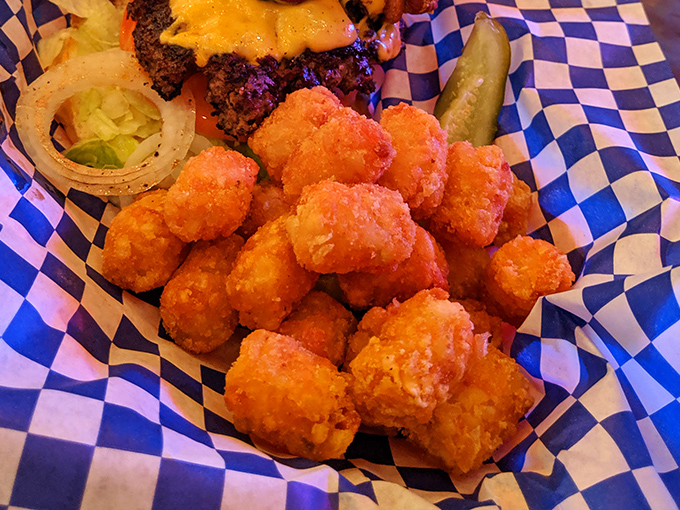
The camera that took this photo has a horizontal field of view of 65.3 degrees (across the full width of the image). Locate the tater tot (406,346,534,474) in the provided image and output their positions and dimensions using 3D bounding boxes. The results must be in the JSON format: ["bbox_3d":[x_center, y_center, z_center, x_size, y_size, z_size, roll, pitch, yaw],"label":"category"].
[{"bbox_3d":[0.041,0.049,0.168,0.038,0.028,0.028,-39,57,-10],"label":"tater tot"}]

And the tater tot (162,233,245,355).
[{"bbox_3d":[-0.051,0.015,0.200,0.027,0.027,0.041,9,45,8],"label":"tater tot"}]

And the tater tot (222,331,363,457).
[{"bbox_3d":[-0.015,0.044,0.168,0.041,0.028,0.028,27,53,18],"label":"tater tot"}]

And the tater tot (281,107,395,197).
[{"bbox_3d":[0.000,-0.032,0.168,0.035,0.024,0.024,-34,56,-14],"label":"tater tot"}]

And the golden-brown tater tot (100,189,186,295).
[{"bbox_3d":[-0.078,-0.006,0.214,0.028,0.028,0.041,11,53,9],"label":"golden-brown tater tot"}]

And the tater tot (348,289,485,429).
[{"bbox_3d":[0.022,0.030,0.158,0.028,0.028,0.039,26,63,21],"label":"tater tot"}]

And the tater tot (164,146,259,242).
[{"bbox_3d":[-0.039,-0.019,0.163,0.022,0.022,0.029,37,73,28],"label":"tater tot"}]

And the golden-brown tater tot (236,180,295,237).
[{"bbox_3d":[-0.025,-0.012,0.177,0.024,0.024,0.033,23,57,20],"label":"golden-brown tater tot"}]

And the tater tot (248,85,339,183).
[{"bbox_3d":[-0.017,-0.046,0.207,0.039,0.028,0.028,-42,59,-17],"label":"tater tot"}]

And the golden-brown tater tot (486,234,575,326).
[{"bbox_3d":[0.057,0.008,0.160,0.022,0.029,0.022,-6,46,-30],"label":"golden-brown tater tot"}]

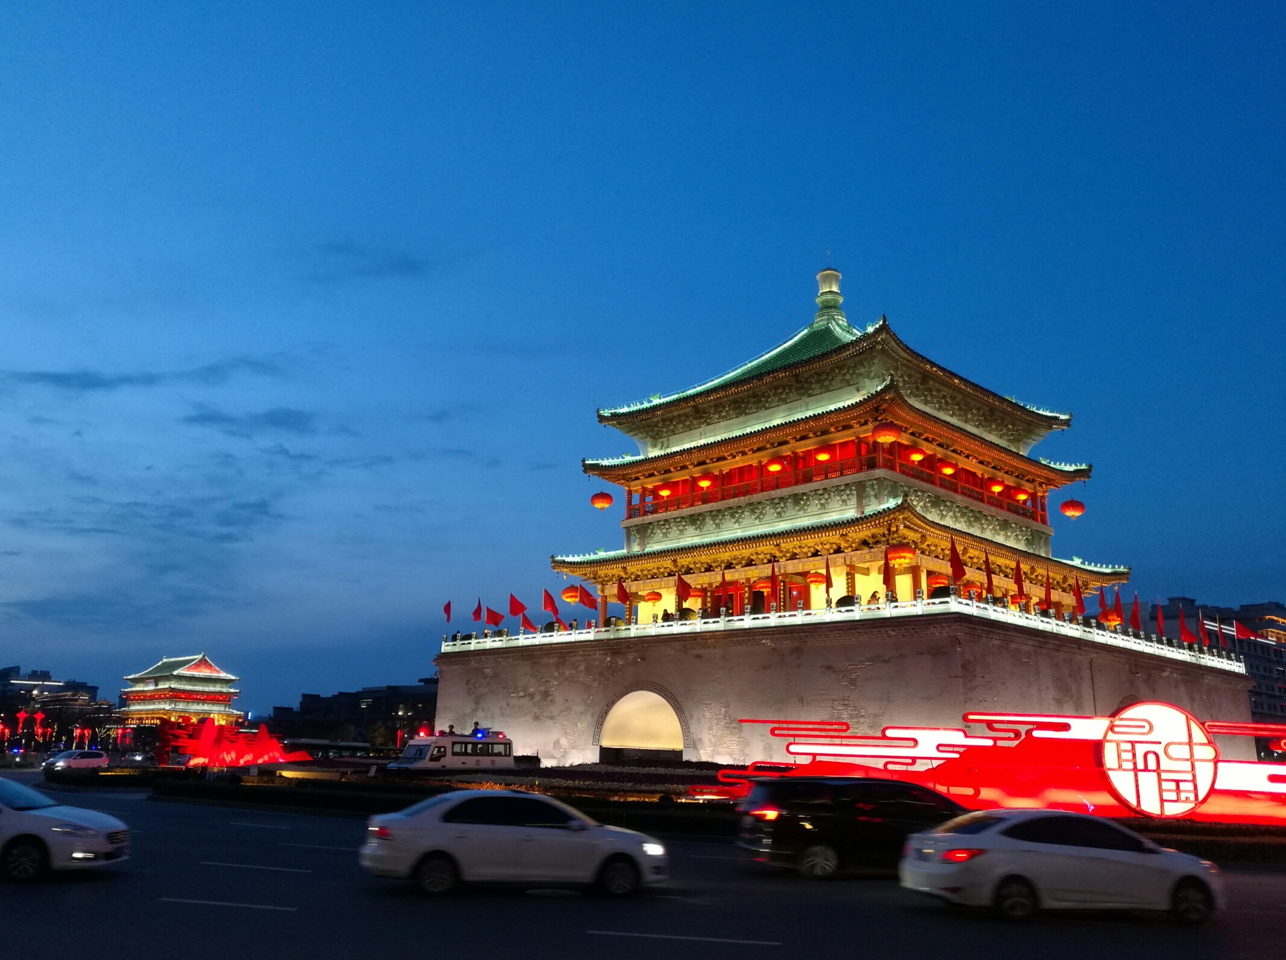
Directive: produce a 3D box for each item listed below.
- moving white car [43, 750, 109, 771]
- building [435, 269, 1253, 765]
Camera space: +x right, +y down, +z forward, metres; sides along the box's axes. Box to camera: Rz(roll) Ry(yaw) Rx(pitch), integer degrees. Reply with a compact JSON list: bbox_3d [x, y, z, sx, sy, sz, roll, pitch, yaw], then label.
[{"bbox_3d":[-41.008,20.375,72.818,1.820,1.620,4.600,-3,-15,14],"label":"moving white car"},{"bbox_3d":[12.743,2.491,66.088,36.500,36.000,36.500,15,-20,-42],"label":"building"}]

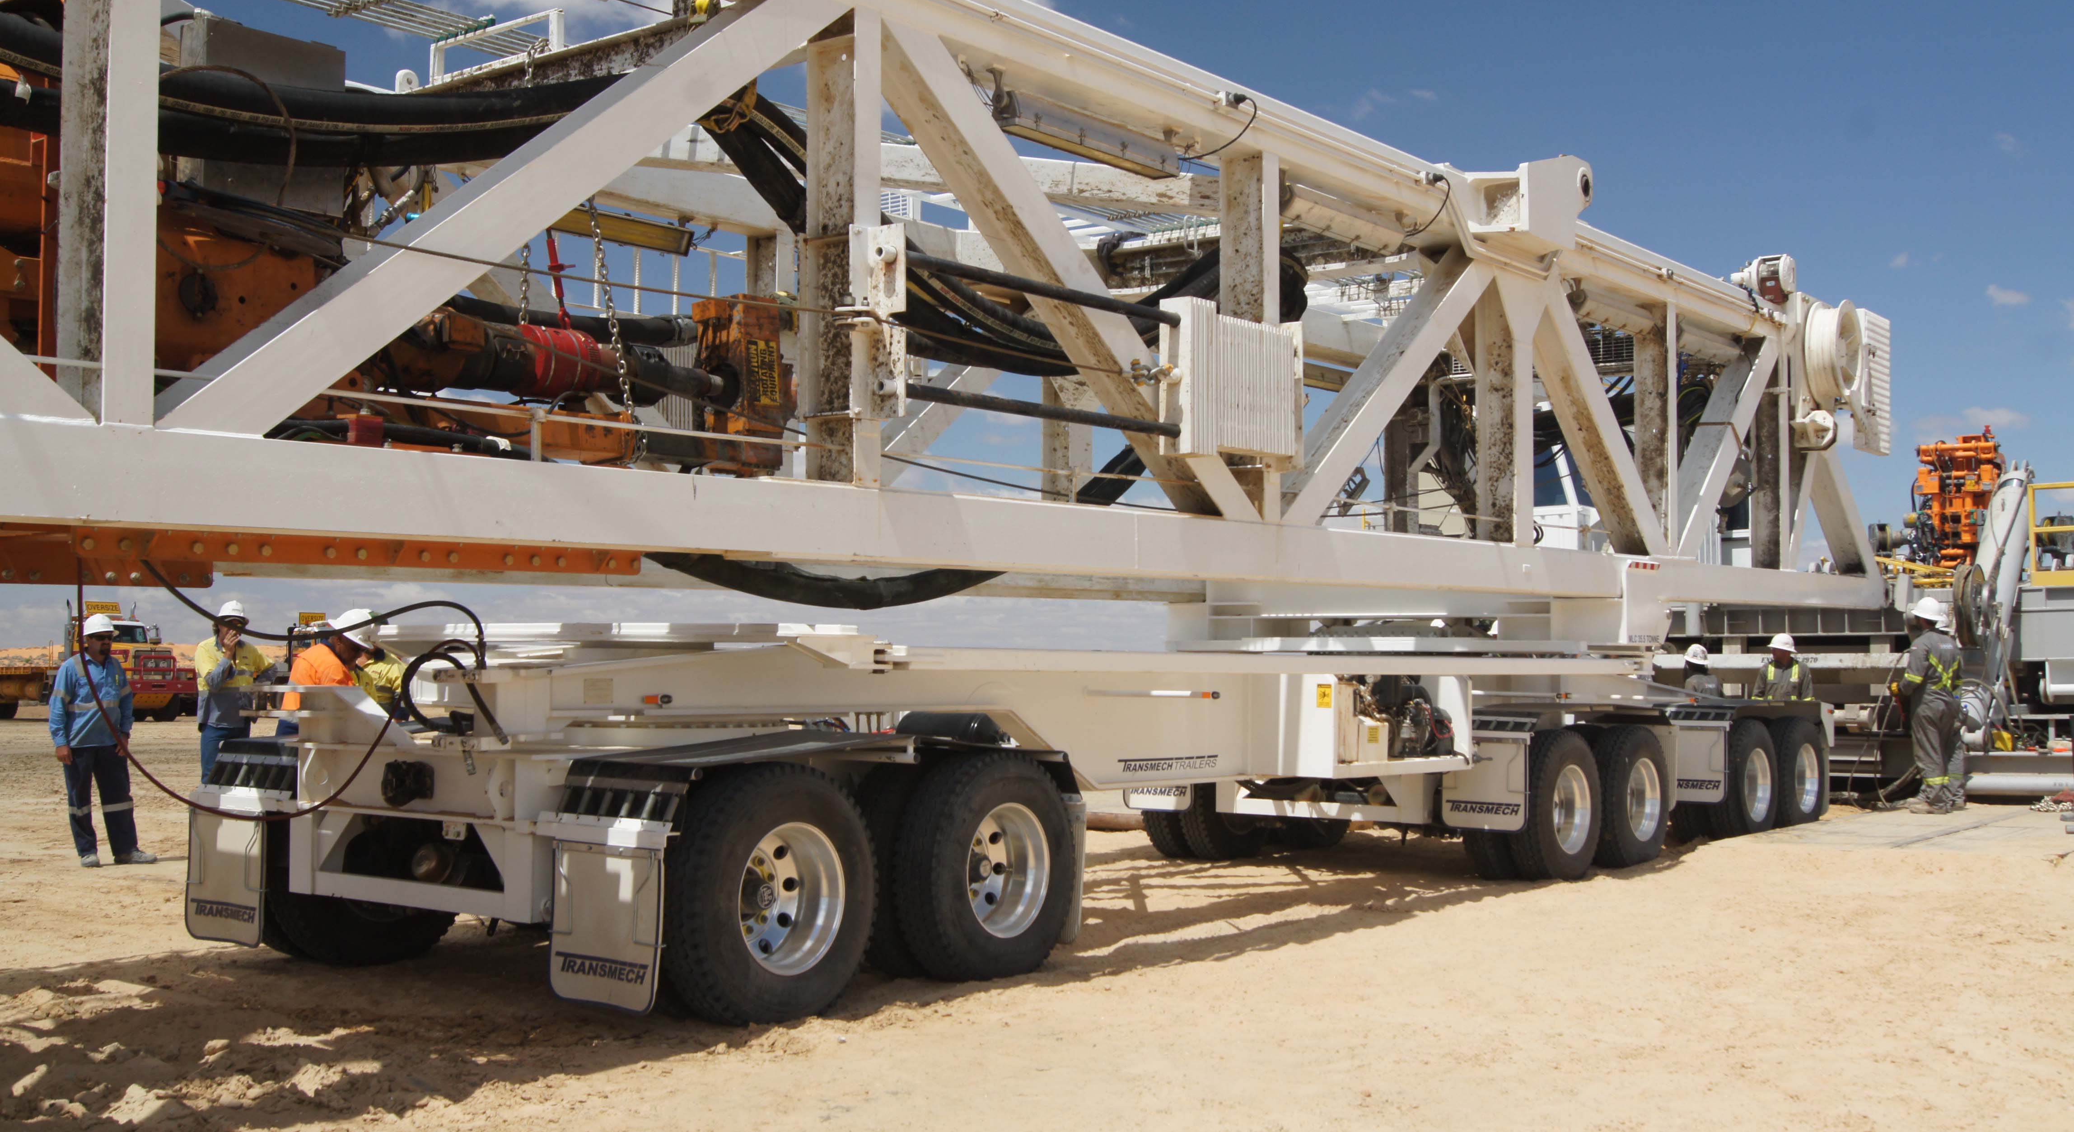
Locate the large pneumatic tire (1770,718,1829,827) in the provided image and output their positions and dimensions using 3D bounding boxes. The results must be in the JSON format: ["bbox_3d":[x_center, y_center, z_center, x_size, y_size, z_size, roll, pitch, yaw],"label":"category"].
[{"bbox_3d":[6.490,1.808,17.773,0.280,1.010,1.010,-2,-3,38],"label":"large pneumatic tire"}]

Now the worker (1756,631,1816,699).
[{"bbox_3d":[7.360,1.529,20.363,0.600,1.720,0.380,-1,-3,20],"label":"worker"}]

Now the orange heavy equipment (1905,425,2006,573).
[{"bbox_3d":[11.082,-0.791,25.000,1.080,1.750,1.100,-2,-3,38],"label":"orange heavy equipment"}]

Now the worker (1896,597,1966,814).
[{"bbox_3d":[7.761,1.198,17.961,0.540,1.850,0.500,1,-3,-25],"label":"worker"}]

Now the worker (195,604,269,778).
[{"bbox_3d":[-6.127,1.180,15.761,0.620,1.830,0.420,2,-3,-37],"label":"worker"}]

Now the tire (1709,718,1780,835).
[{"bbox_3d":[5.734,1.764,16.803,0.280,1.010,1.010,-2,-3,38],"label":"tire"}]

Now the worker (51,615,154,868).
[{"bbox_3d":[-6.541,1.229,14.462,0.600,1.780,0.420,2,-3,-40],"label":"worker"}]

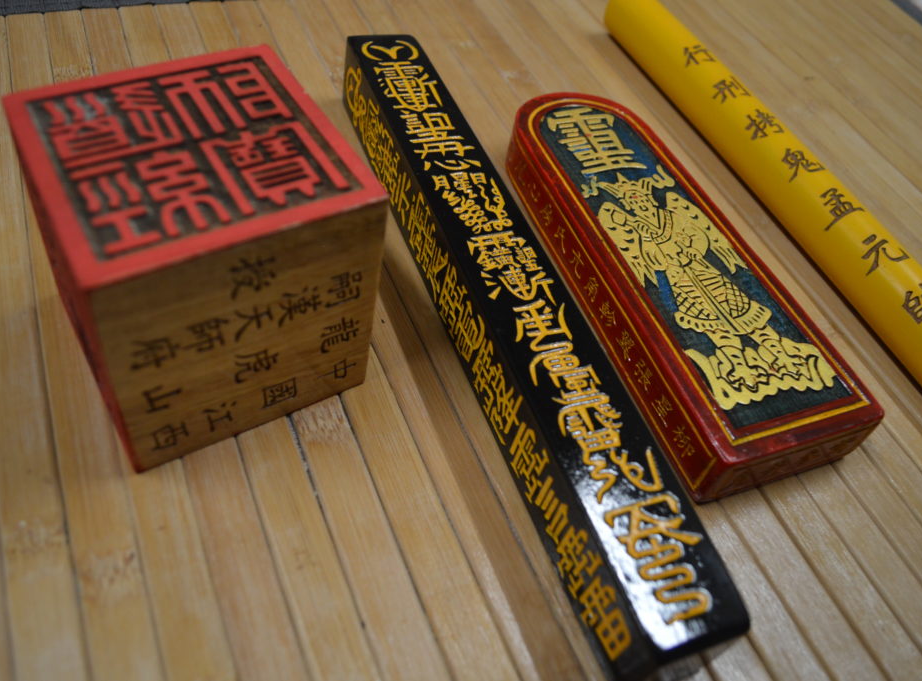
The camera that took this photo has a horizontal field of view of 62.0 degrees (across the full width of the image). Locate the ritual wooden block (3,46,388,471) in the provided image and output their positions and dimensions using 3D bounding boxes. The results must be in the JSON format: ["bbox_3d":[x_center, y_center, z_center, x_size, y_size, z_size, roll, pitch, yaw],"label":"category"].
[{"bbox_3d":[-0.073,-0.023,0.221,0.072,0.079,0.070,-22,59,-27],"label":"ritual wooden block"}]

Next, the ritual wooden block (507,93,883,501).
[{"bbox_3d":[0.073,-0.032,0.296,0.064,0.024,0.181,-12,55,-21],"label":"ritual wooden block"}]

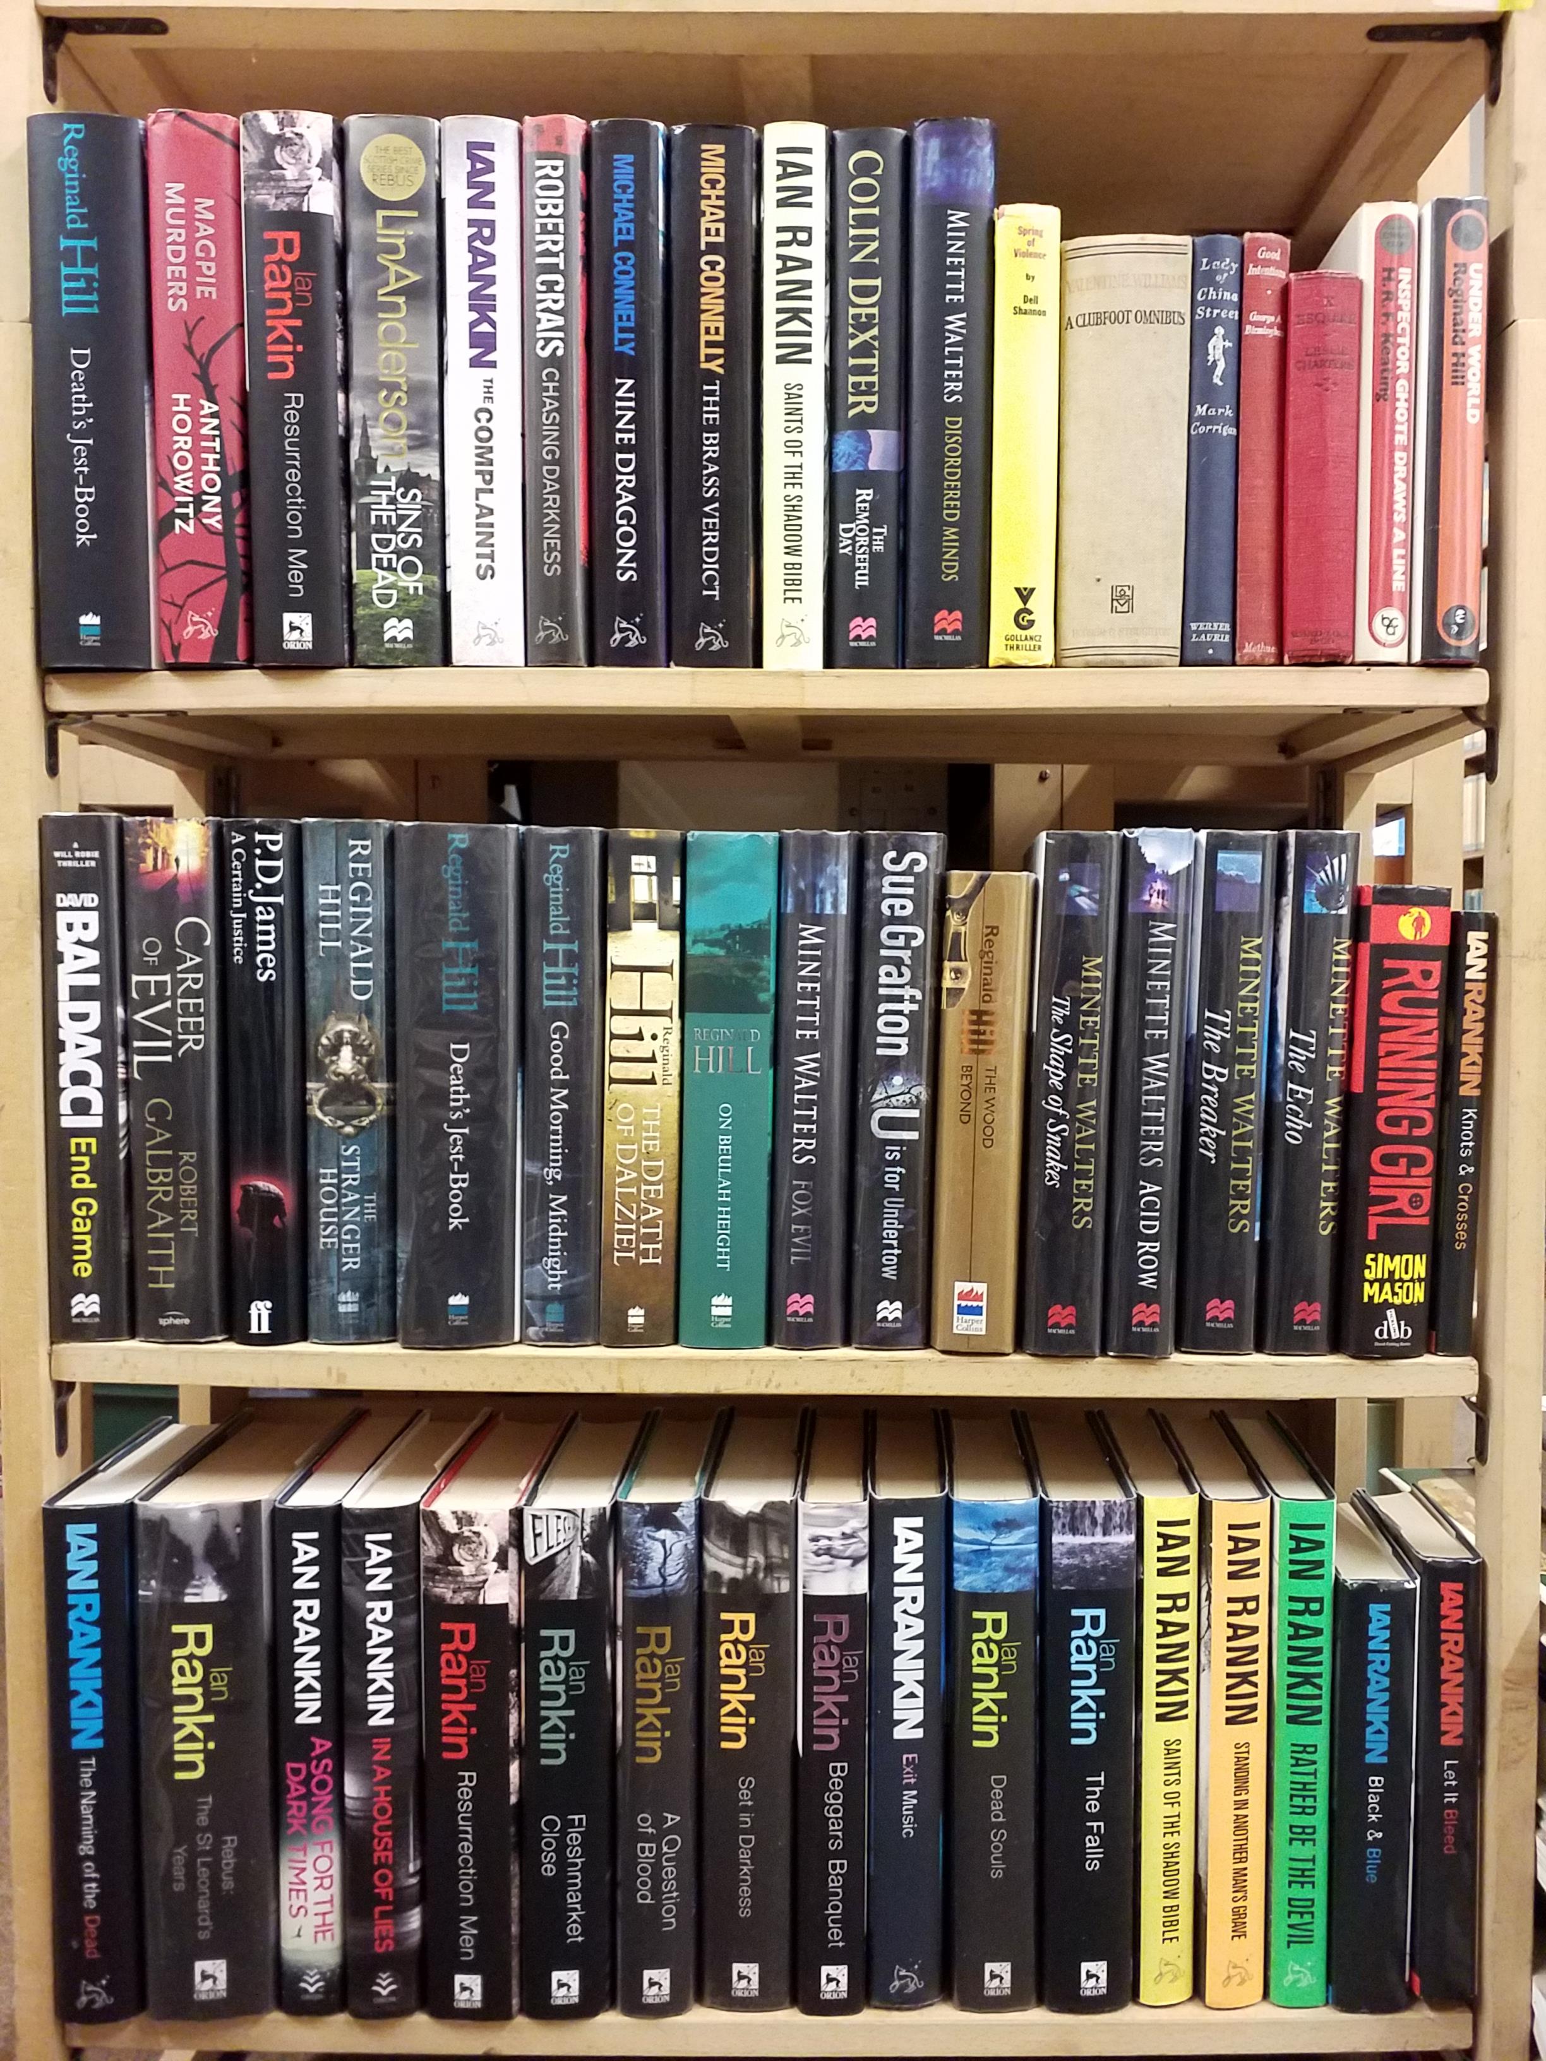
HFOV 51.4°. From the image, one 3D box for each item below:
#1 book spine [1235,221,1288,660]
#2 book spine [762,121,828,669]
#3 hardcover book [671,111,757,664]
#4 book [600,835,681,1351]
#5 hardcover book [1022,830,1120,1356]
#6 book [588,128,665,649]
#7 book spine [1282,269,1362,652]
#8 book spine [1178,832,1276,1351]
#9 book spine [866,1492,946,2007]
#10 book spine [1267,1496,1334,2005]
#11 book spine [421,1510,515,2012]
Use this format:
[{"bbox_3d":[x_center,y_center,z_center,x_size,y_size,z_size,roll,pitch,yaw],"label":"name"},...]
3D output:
[{"bbox_3d":[0.217,-0.257,0.769,0.020,0.187,0.128,1,2,2],"label":"book spine"},{"bbox_3d":[0.011,-0.282,0.787,0.028,0.239,0.158,0,2,1],"label":"book spine"},{"bbox_3d":[-0.025,-0.281,0.788,0.037,0.236,0.158,0,2,1],"label":"hardcover book"},{"bbox_3d":[-0.057,0.023,0.813,0.036,0.237,0.156,1,4,1],"label":"book"},{"bbox_3d":[0.138,0.027,0.812,0.038,0.240,0.158,1,2,1],"label":"hardcover book"},{"bbox_3d":[-0.061,-0.283,0.789,0.032,0.238,0.158,0,2,1],"label":"book"},{"bbox_3d":[0.243,-0.248,0.766,0.031,0.170,0.122,0,2,2],"label":"book spine"},{"bbox_3d":[0.210,0.026,0.810,0.036,0.238,0.158,2,2,2],"label":"book spine"},{"bbox_3d":[0.067,0.330,0.819,0.035,0.240,0.156,0,2,3],"label":"book spine"},{"bbox_3d":[0.249,0.331,0.821,0.029,0.240,0.156,0,2,4],"label":"book spine"},{"bbox_3d":[-0.136,0.330,0.810,0.042,0.240,0.156,0,3,1],"label":"book spine"}]

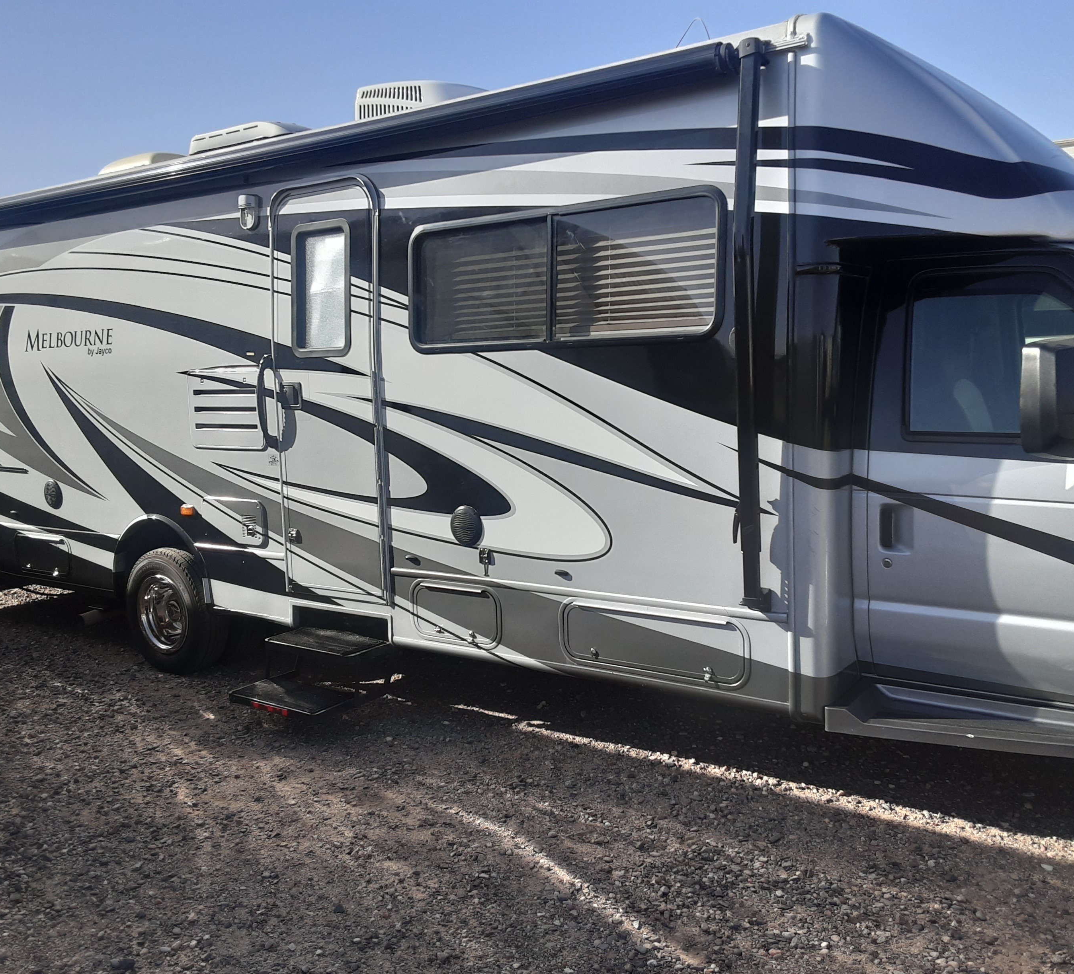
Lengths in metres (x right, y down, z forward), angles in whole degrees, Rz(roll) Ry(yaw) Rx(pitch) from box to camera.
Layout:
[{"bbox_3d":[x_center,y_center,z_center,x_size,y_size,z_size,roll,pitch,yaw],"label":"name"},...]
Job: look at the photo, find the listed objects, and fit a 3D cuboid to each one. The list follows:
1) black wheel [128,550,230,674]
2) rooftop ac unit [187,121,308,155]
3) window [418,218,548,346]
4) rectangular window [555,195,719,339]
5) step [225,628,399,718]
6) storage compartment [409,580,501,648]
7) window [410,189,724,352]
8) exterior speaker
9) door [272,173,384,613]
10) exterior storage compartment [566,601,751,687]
[{"bbox_3d":[-2.117,0.720,6.212,0.740,0.735,0.225,3,7,35],"label":"black wheel"},{"bbox_3d":[-1.542,-1.881,5.768,0.690,0.160,0.360,3,7,35],"label":"rooftop ac unit"},{"bbox_3d":[-0.238,-0.886,4.559,0.719,0.532,0.040,3,7,35],"label":"window"},{"bbox_3d":[0.385,-0.840,4.119,0.737,0.520,0.040,3,7,35],"label":"rectangular window"},{"bbox_3d":[-1.065,0.884,5.004,0.637,0.268,0.568,3,7,35],"label":"step"},{"bbox_3d":[-0.360,0.557,4.745,0.531,0.269,0.040,3,7,35],"label":"storage compartment"},{"bbox_3d":[0.071,-0.847,4.280,1.541,0.558,0.050,3,7,35],"label":"window"},{"bbox_3d":[-0.299,0.170,4.635,0.184,0.179,0.035,3,7,35],"label":"exterior speaker"},{"bbox_3d":[-0.993,-0.451,5.086,0.720,2.008,0.050,3,7,35],"label":"door"},{"bbox_3d":[0.453,0.598,4.170,0.855,0.294,0.040,3,7,35],"label":"exterior storage compartment"}]

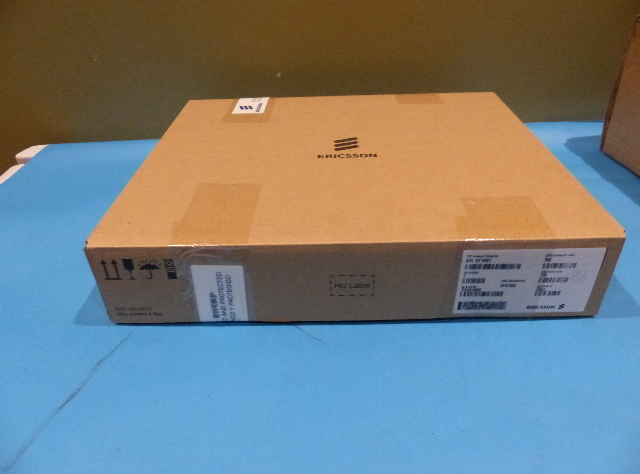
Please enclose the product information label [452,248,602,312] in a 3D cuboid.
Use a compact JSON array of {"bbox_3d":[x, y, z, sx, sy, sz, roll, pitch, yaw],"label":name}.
[{"bbox_3d":[0.165,0.036,0.369,0.108,0.066,0.002,-1,35,2],"label":"product information label"}]

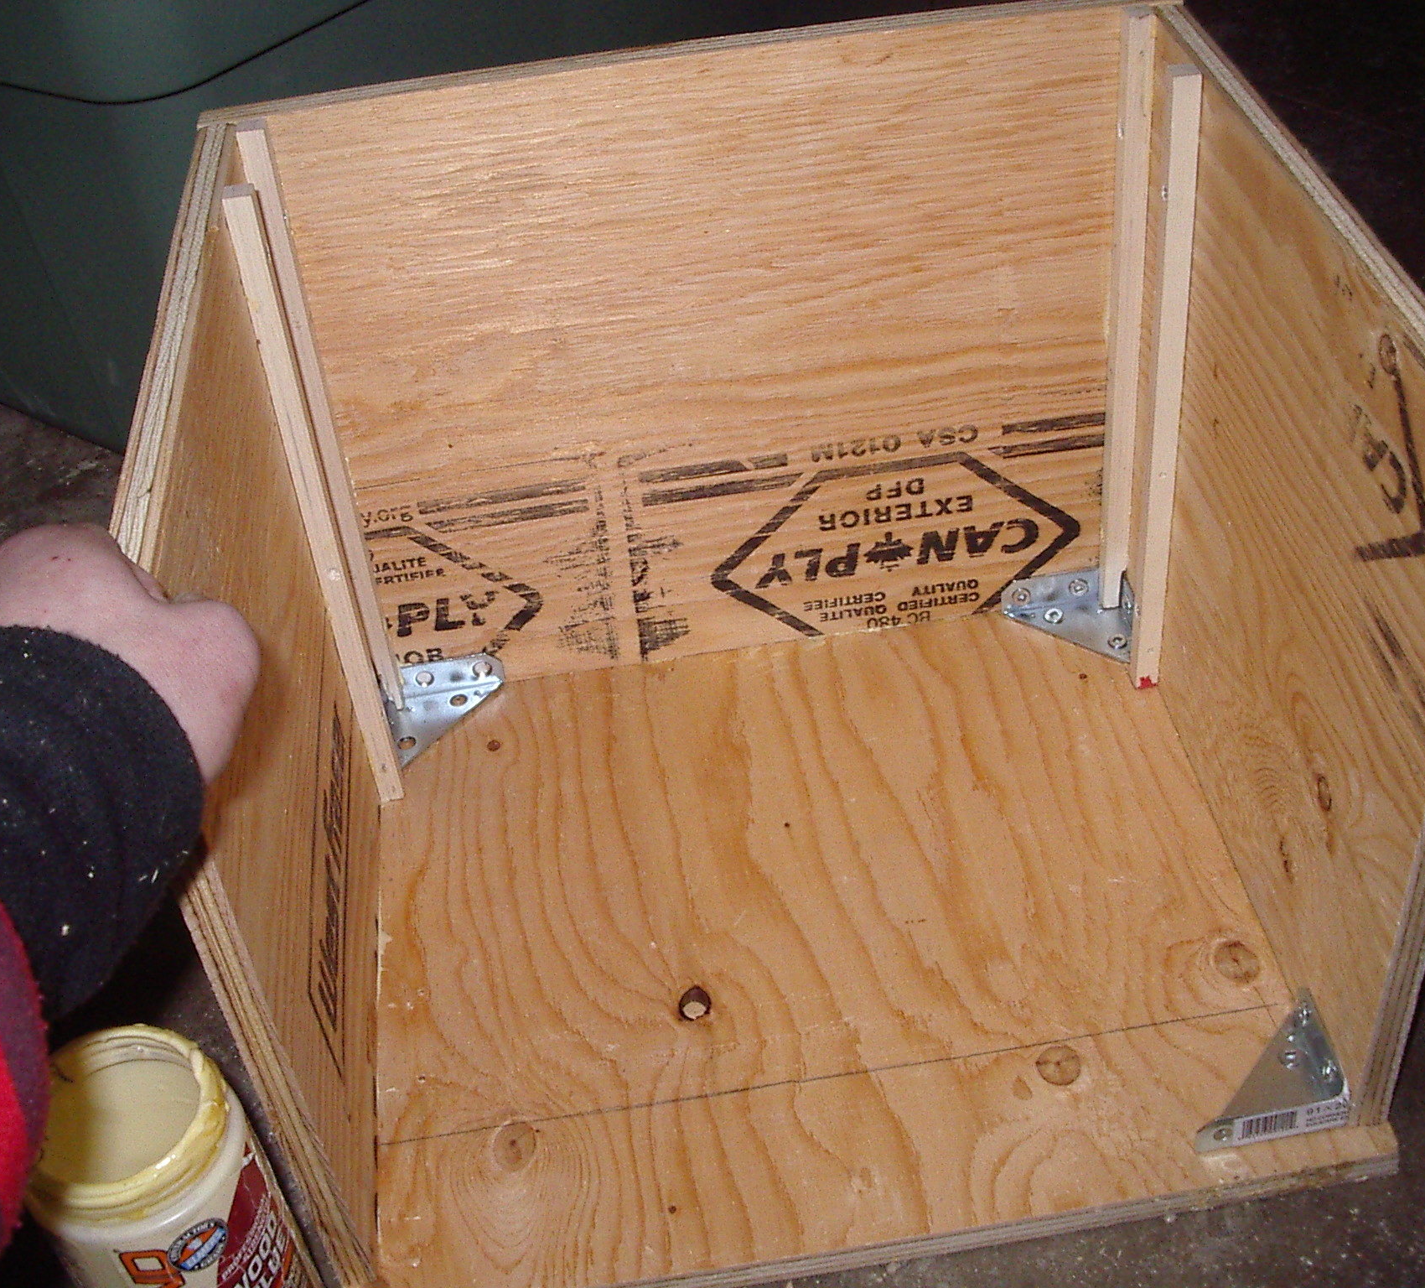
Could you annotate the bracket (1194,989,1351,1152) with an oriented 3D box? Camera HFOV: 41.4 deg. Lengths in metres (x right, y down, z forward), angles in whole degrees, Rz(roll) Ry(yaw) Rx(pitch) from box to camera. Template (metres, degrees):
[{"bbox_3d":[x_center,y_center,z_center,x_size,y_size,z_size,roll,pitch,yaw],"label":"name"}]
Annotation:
[{"bbox_3d":[0.202,0.156,0.705,0.058,0.019,0.058,-8,40,-2],"label":"bracket"}]

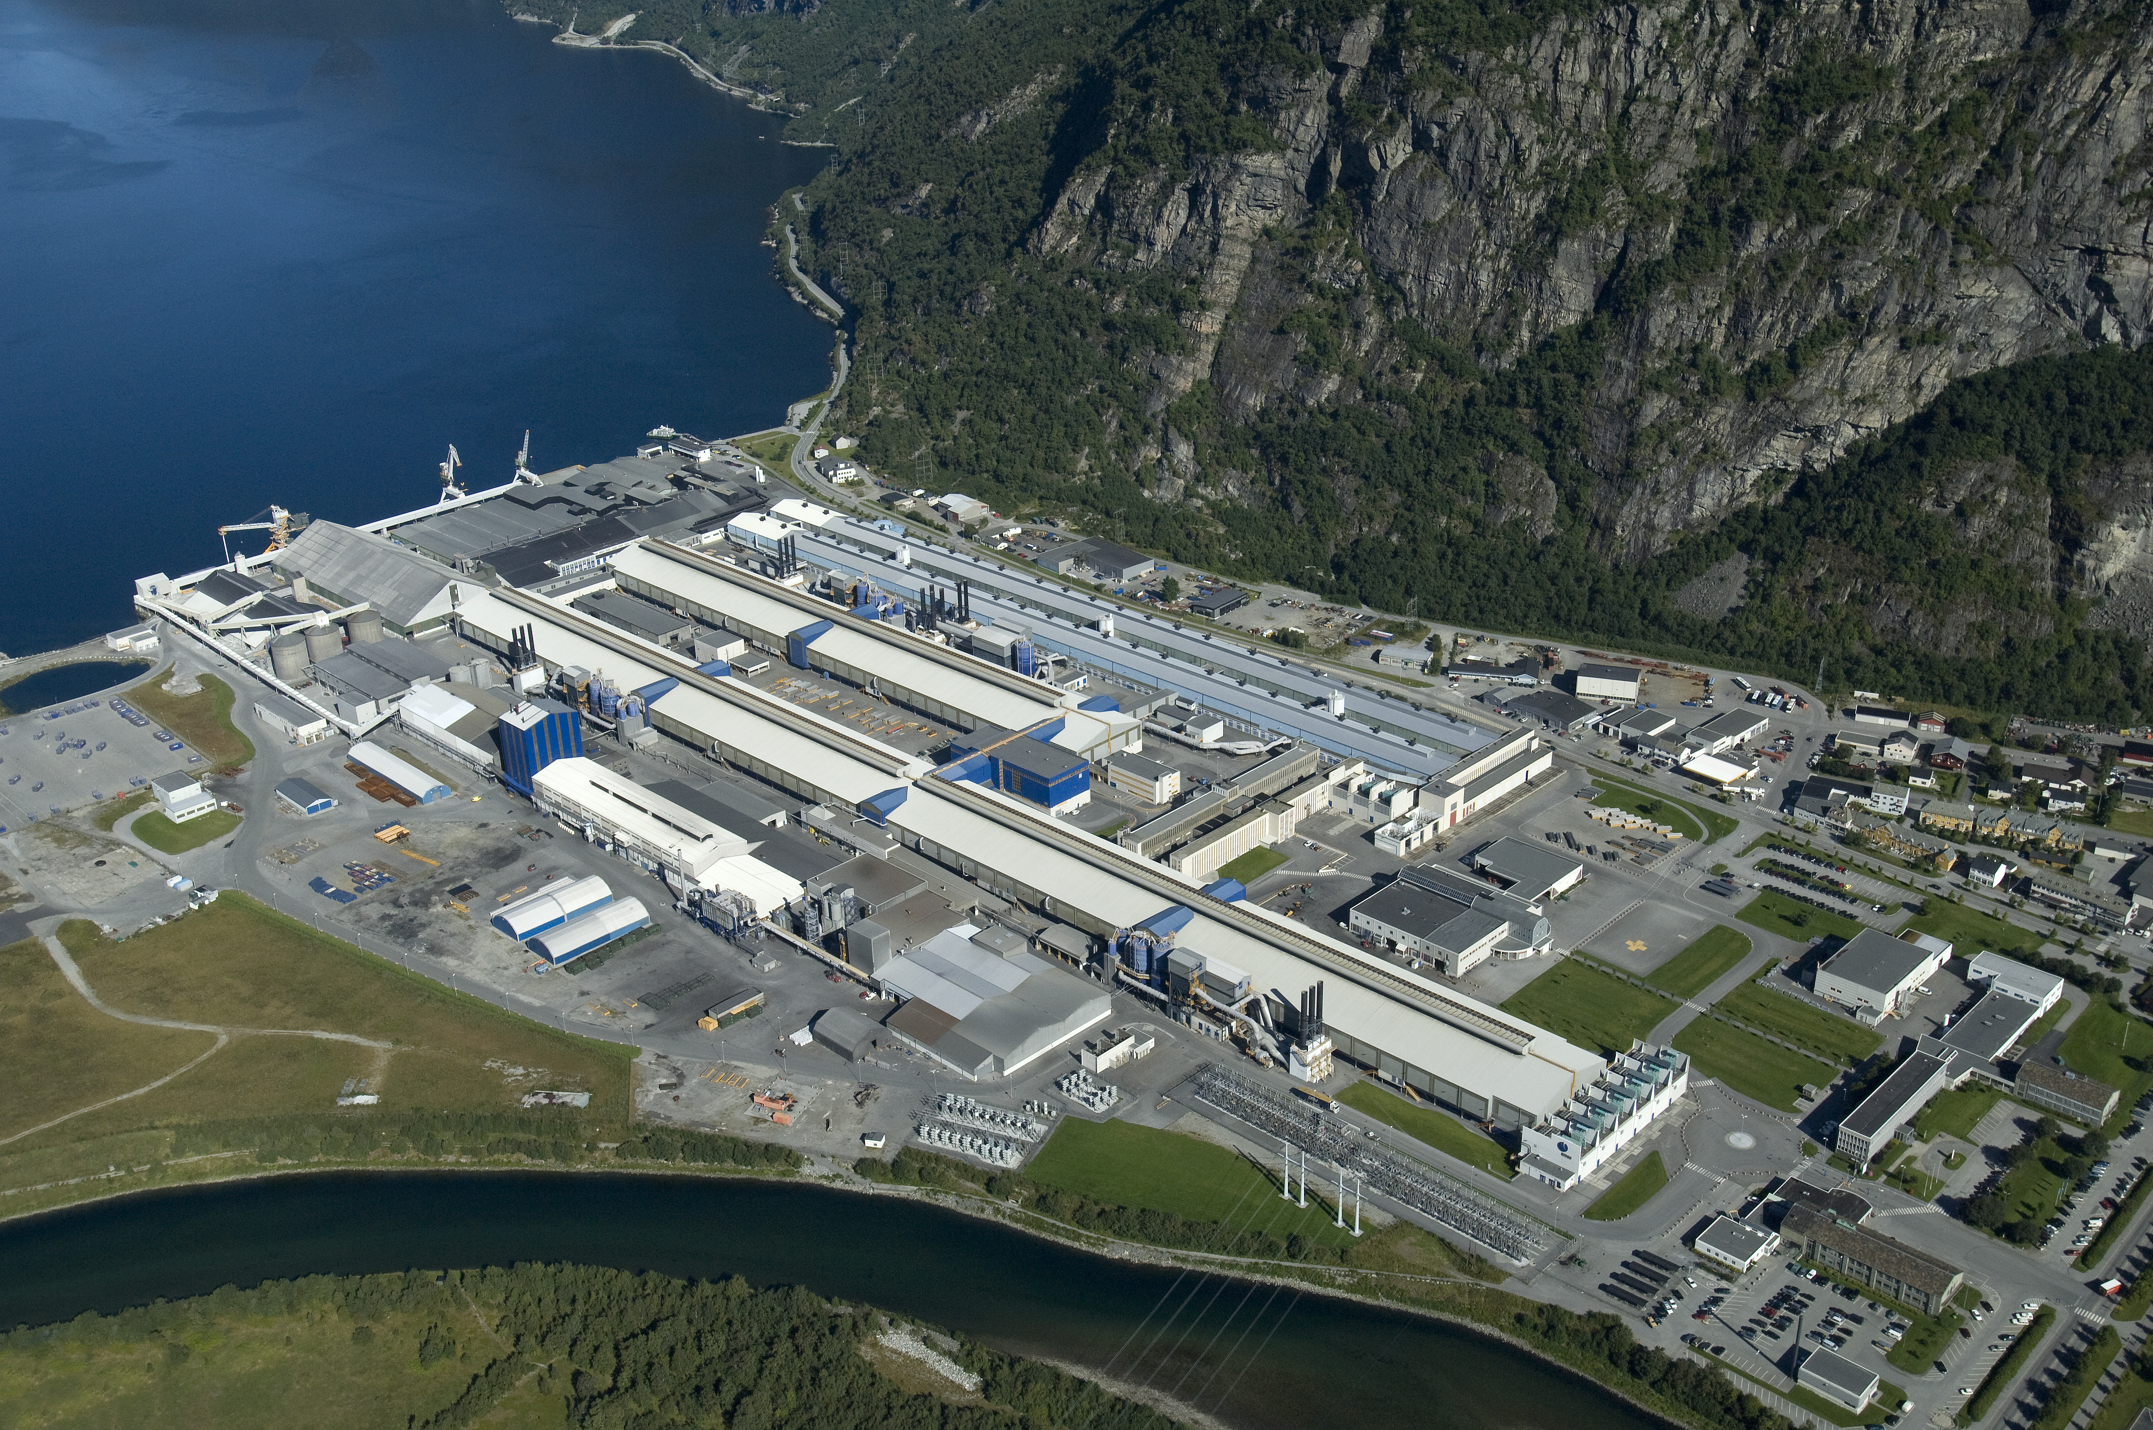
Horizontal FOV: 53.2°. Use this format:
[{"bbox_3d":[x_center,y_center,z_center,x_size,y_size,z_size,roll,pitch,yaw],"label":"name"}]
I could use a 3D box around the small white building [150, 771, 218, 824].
[{"bbox_3d":[-427.157,38.679,1023.583,35.800,8.800,19.900,21,32,40],"label":"small white building"}]

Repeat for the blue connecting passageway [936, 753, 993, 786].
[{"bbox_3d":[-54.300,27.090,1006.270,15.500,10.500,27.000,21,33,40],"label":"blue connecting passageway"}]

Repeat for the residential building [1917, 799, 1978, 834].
[{"bbox_3d":[397.180,46.350,977.190,22.440,8.550,10.570,12,29,28],"label":"residential building"}]

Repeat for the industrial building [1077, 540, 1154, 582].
[{"bbox_3d":[22.250,-91.560,1278.560,23.400,7.700,47.200,-21,31,-35],"label":"industrial building"}]

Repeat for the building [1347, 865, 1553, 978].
[{"bbox_3d":[155.430,83.820,884.790,64.500,13.500,54.500,21,33,40],"label":"building"}]

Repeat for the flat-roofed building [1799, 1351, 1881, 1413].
[{"bbox_3d":[227.287,198.308,641.850,18.880,6.300,12.400,21,32,40],"label":"flat-roofed building"}]

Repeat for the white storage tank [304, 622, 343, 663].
[{"bbox_3d":[-411.730,-39.170,1179.110,18.400,22.300,18.400,21,33,40],"label":"white storage tank"}]

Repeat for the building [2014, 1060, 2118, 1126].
[{"bbox_3d":[354.090,133.440,767.650,30.200,10.400,17.400,21,33,40],"label":"building"}]

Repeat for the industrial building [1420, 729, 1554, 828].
[{"bbox_3d":[191.170,29.050,997.780,13.600,15.500,86.200,21,33,40],"label":"industrial building"}]

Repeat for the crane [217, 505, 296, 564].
[{"bbox_3d":[-509.070,-110.710,1340.430,47.300,39.250,13.080,-6,26,-9],"label":"crane"}]

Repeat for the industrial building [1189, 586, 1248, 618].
[{"bbox_3d":[81.210,-63.210,1215.510,16.800,5.900,30.400,19,32,38],"label":"industrial building"}]

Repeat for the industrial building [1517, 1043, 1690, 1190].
[{"bbox_3d":[190.850,144.080,777.840,20.630,14.590,81.510,21,34,40],"label":"industrial building"}]

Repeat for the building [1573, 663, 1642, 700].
[{"bbox_3d":[275.920,-15.850,1112.900,29.590,12.880,16.600,8,27,19],"label":"building"}]

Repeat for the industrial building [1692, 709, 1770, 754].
[{"bbox_3d":[316.620,7.850,1045.110,43.500,6.600,15.800,-21,31,-35],"label":"industrial building"}]

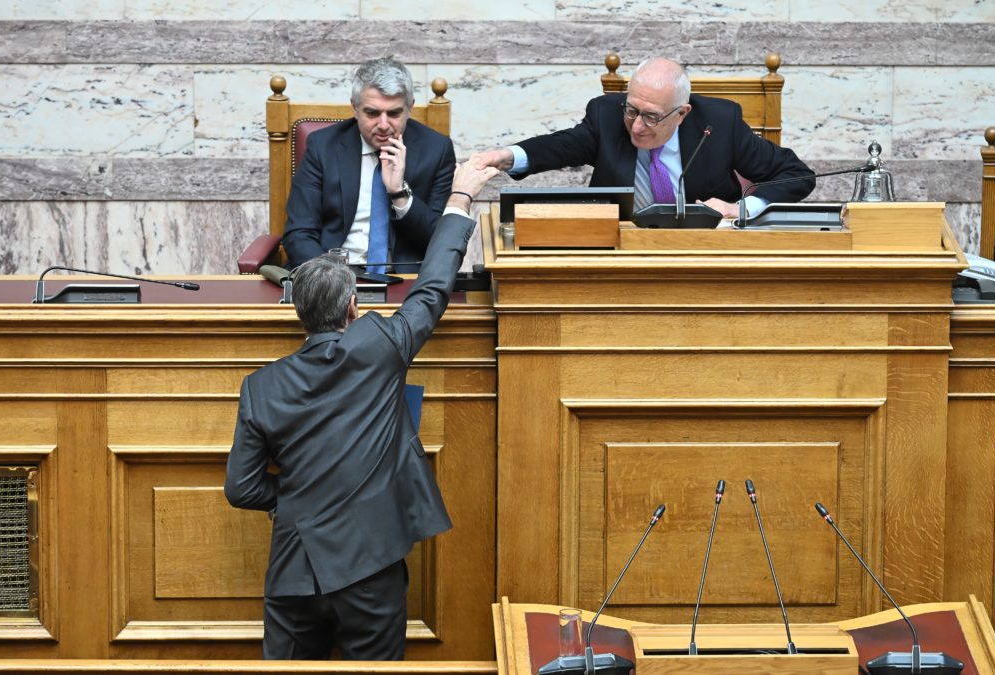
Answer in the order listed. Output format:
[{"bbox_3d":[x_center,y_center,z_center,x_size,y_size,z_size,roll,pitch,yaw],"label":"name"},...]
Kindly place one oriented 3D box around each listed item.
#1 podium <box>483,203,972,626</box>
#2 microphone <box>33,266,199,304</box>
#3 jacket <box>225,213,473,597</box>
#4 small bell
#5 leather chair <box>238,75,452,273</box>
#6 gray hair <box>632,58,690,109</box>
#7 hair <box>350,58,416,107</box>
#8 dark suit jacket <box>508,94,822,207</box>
[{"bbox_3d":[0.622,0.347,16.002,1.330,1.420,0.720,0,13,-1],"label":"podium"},{"bbox_3d":[-1.070,-0.146,15.800,0.460,0.120,0.140,0,13,-1],"label":"microphone"},{"bbox_3d":[-0.408,0.185,15.500,0.610,0.950,0.500,4,14,16],"label":"jacket"},{"bbox_3d":[1.069,-0.468,15.950,0.128,0.185,0.128,0,13,-1],"label":"small bell"},{"bbox_3d":[-0.423,-0.134,16.497,0.640,1.180,0.640,1,13,3],"label":"leather chair"},{"bbox_3d":[0.469,-0.728,16.200,0.160,0.140,0.190,9,28,33],"label":"gray hair"},{"bbox_3d":[-0.332,-0.731,16.250,0.178,0.150,0.195,-1,26,-4],"label":"hair"},{"bbox_3d":[0.482,-0.433,16.265,0.840,0.550,0.500,1,14,4],"label":"dark suit jacket"}]

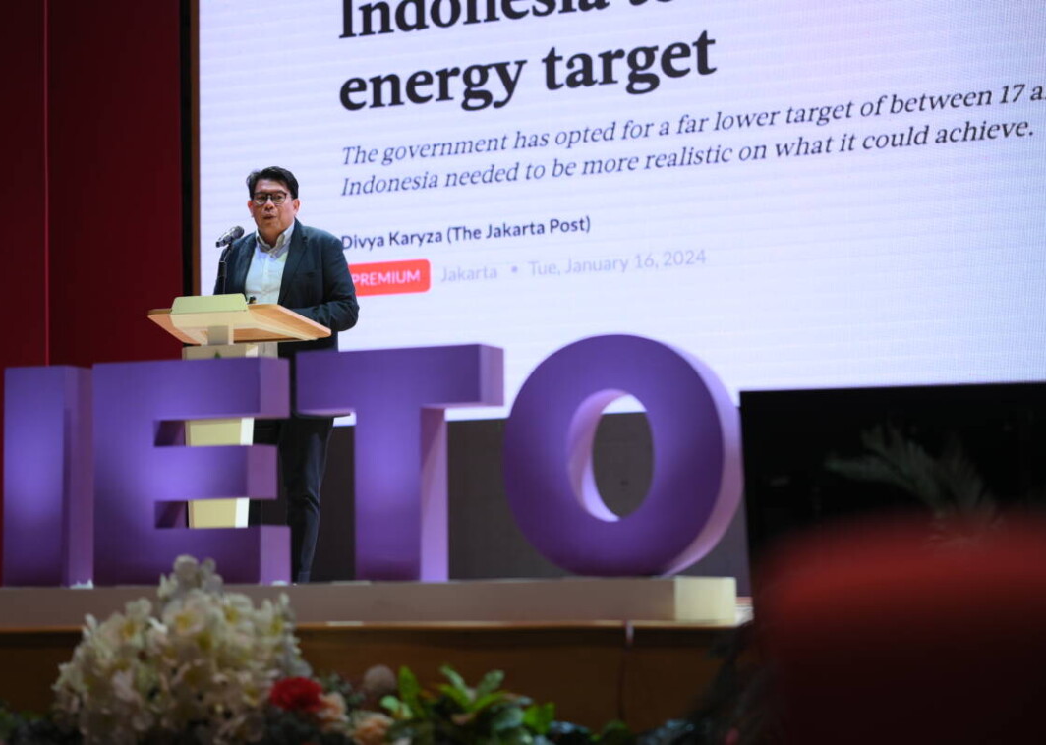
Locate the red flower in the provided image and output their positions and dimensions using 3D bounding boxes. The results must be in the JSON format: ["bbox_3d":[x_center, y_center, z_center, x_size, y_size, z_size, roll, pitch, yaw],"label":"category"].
[{"bbox_3d":[-0.516,0.737,6.050,0.115,0.080,0.115,-1,-5,0],"label":"red flower"}]

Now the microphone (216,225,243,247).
[{"bbox_3d":[-1.047,-0.482,9.420,0.050,0.050,0.165,-4,18,32],"label":"microphone"}]

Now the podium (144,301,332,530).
[{"bbox_3d":[-1.019,0.307,9.450,0.590,1.170,0.420,-3,-5,21],"label":"podium"}]

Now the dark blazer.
[{"bbox_3d":[-0.882,-0.195,9.780,0.540,0.740,0.380,-3,-5,21],"label":"dark blazer"}]

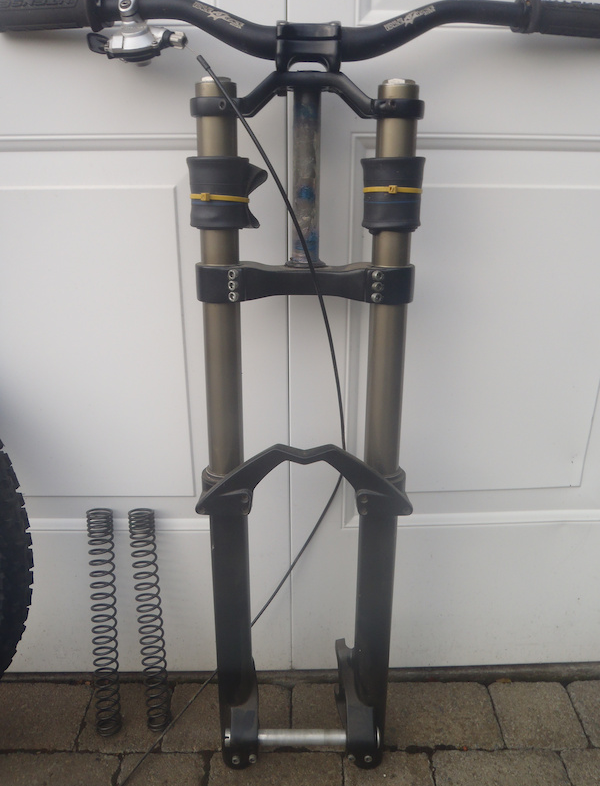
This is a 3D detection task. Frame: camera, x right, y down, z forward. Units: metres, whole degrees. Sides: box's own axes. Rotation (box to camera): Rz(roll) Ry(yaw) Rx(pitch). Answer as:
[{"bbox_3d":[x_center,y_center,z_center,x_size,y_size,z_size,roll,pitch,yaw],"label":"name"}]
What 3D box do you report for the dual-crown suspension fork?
[{"bbox_3d":[0.004,0.087,0.734,0.228,0.808,0.130,0,17,0],"label":"dual-crown suspension fork"}]

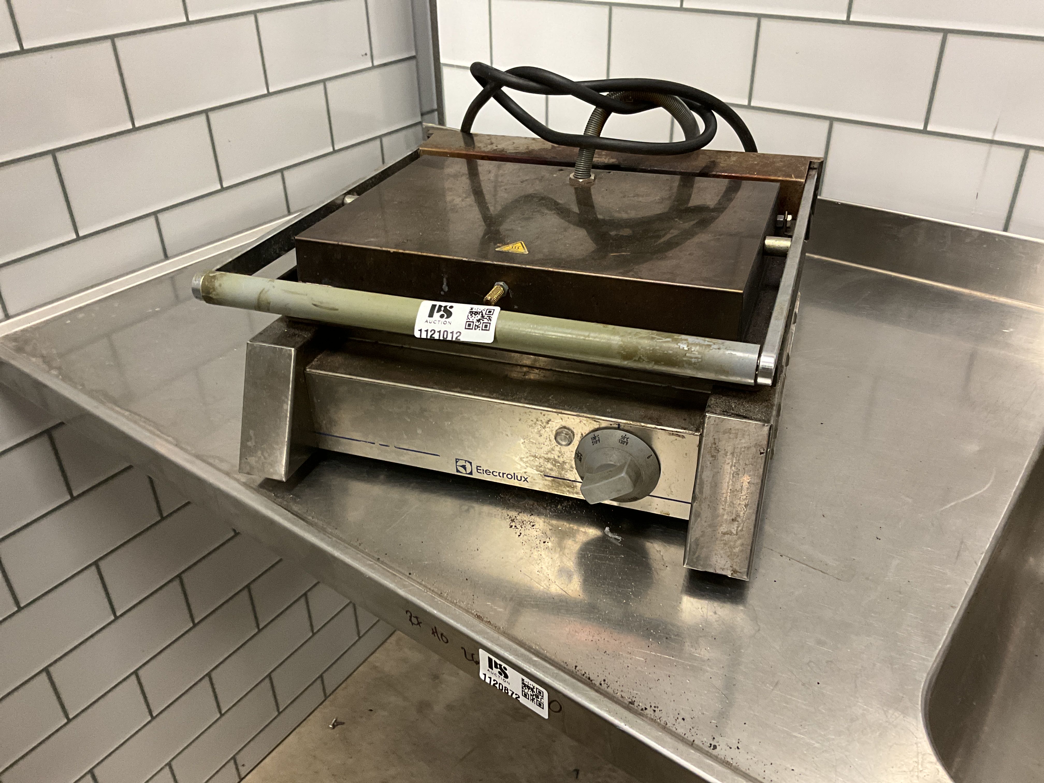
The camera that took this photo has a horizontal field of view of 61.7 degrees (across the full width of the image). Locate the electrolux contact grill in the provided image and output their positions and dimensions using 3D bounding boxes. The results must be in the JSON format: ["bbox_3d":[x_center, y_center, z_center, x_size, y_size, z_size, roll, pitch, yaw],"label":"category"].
[{"bbox_3d":[0.025,-0.105,0.715,0.394,0.263,0.418,9,32,17],"label":"electrolux contact grill"}]

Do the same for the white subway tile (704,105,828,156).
[{"bbox_3d":[0.278,-0.299,1.079,0.200,0.098,0.010,21,38,33],"label":"white subway tile"}]

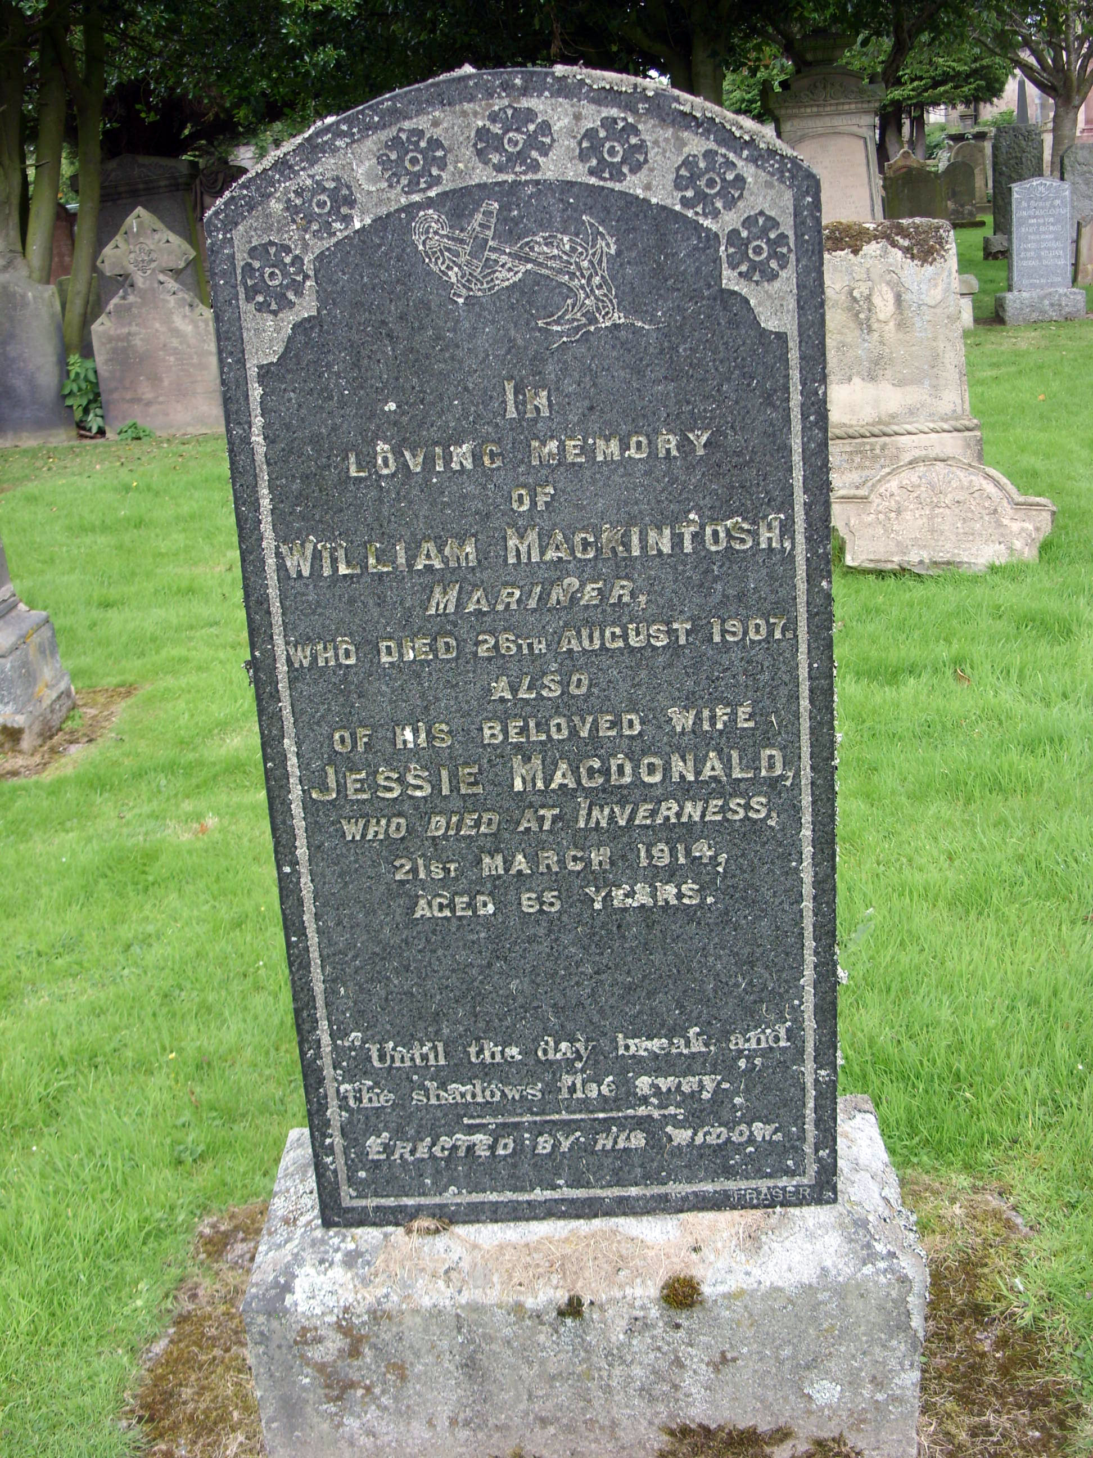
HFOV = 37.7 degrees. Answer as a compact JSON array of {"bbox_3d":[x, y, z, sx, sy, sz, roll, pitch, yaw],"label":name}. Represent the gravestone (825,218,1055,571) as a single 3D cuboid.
[{"bbox_3d":[1.536,-1.338,6.400,0.950,1.330,0.400,-7,15,-10],"label":"gravestone"}]

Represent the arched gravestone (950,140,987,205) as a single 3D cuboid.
[{"bbox_3d":[8.978,-11.815,34.000,0.770,1.320,0.200,-5,15,0],"label":"arched gravestone"}]

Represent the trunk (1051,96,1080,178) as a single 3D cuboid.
[{"bbox_3d":[10.693,-11.948,33.000,0.500,2.150,0.500,-5,15,0],"label":"trunk"}]

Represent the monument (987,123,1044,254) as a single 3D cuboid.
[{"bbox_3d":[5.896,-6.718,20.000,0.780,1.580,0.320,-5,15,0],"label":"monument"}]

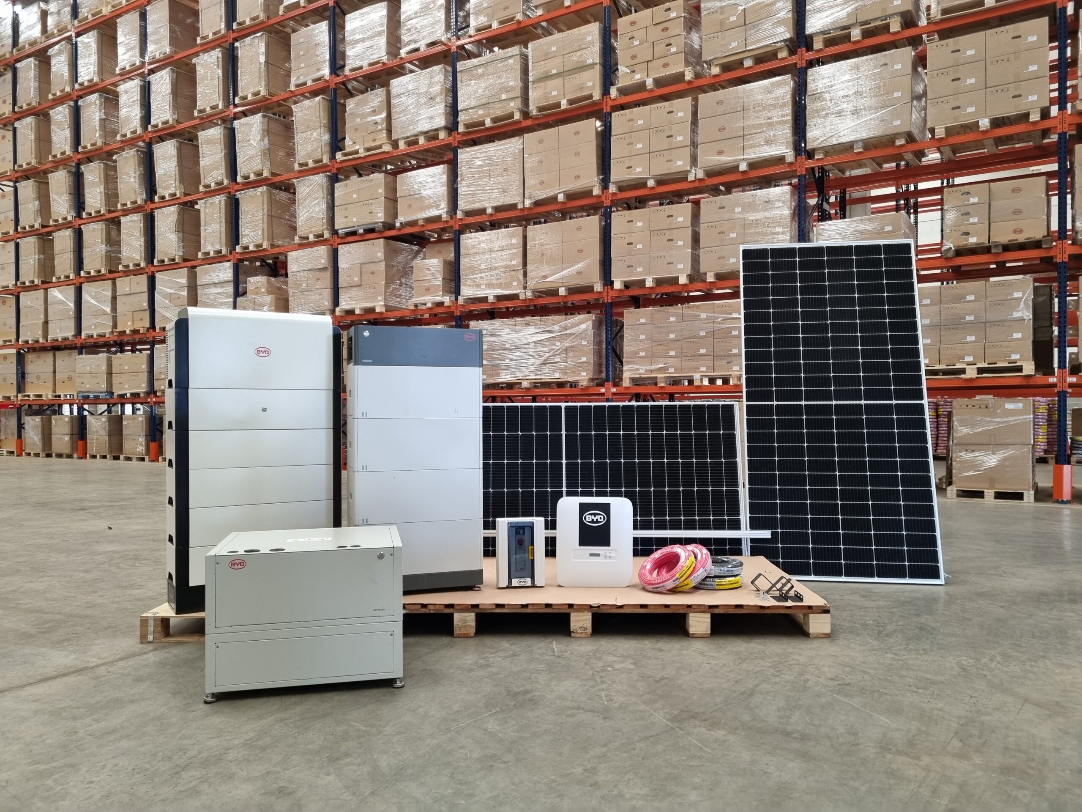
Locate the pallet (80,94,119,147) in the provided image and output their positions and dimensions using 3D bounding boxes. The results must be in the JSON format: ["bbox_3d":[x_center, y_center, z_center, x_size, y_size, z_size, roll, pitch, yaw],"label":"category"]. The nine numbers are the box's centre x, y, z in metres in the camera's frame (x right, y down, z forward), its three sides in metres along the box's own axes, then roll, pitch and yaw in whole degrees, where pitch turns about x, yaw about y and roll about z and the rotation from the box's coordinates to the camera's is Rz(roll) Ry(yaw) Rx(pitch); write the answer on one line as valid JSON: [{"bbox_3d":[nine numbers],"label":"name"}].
[{"bbox_3d":[-9.190,-5.946,17.526,0.783,1.066,1.061,-1,0,32],"label":"pallet"}]

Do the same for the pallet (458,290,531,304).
[{"bbox_3d":[-0.459,-1.586,12.171,1.178,0.132,1.000,-1,0,31],"label":"pallet"}]

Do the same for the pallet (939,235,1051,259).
[{"bbox_3d":[5.023,-1.673,8.928,1.005,0.136,1.100,-1,0,31],"label":"pallet"}]

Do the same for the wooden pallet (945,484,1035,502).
[{"bbox_3d":[4.635,0.856,8.305,0.744,0.117,0.970,-1,0,34],"label":"wooden pallet"}]

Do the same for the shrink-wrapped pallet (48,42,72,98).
[{"bbox_3d":[-10.336,-7.399,18.483,0.800,1.100,1.180,-1,0,32],"label":"shrink-wrapped pallet"}]

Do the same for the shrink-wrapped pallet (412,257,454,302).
[{"bbox_3d":[-1.441,-1.882,13.012,0.820,0.725,1.100,-1,0,32],"label":"shrink-wrapped pallet"}]

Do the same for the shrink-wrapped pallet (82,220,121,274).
[{"bbox_3d":[-8.381,-3.055,16.215,0.722,0.911,1.080,-1,0,31],"label":"shrink-wrapped pallet"}]

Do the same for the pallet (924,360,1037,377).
[{"bbox_3d":[4.780,-0.380,8.950,1.126,0.139,1.000,-1,0,31],"label":"pallet"}]

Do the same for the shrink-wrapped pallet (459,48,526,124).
[{"bbox_3d":[-0.421,-4.269,11.323,1.019,0.864,1.050,-1,0,31],"label":"shrink-wrapped pallet"}]

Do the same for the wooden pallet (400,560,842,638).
[{"bbox_3d":[0.190,0.923,4.056,2.110,0.140,1.135,0,0,1],"label":"wooden pallet"}]

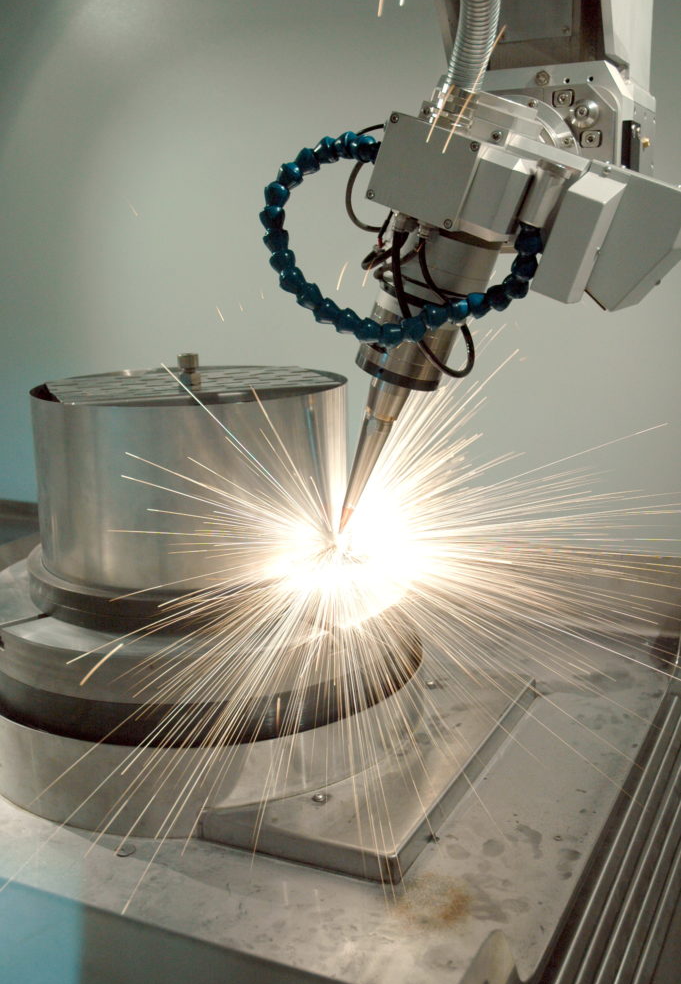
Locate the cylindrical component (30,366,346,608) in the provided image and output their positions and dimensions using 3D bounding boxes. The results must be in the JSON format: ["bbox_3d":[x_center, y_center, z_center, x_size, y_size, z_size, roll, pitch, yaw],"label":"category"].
[{"bbox_3d":[-0.122,-0.021,0.959,0.260,0.141,0.260,-1,13,0],"label":"cylindrical component"}]

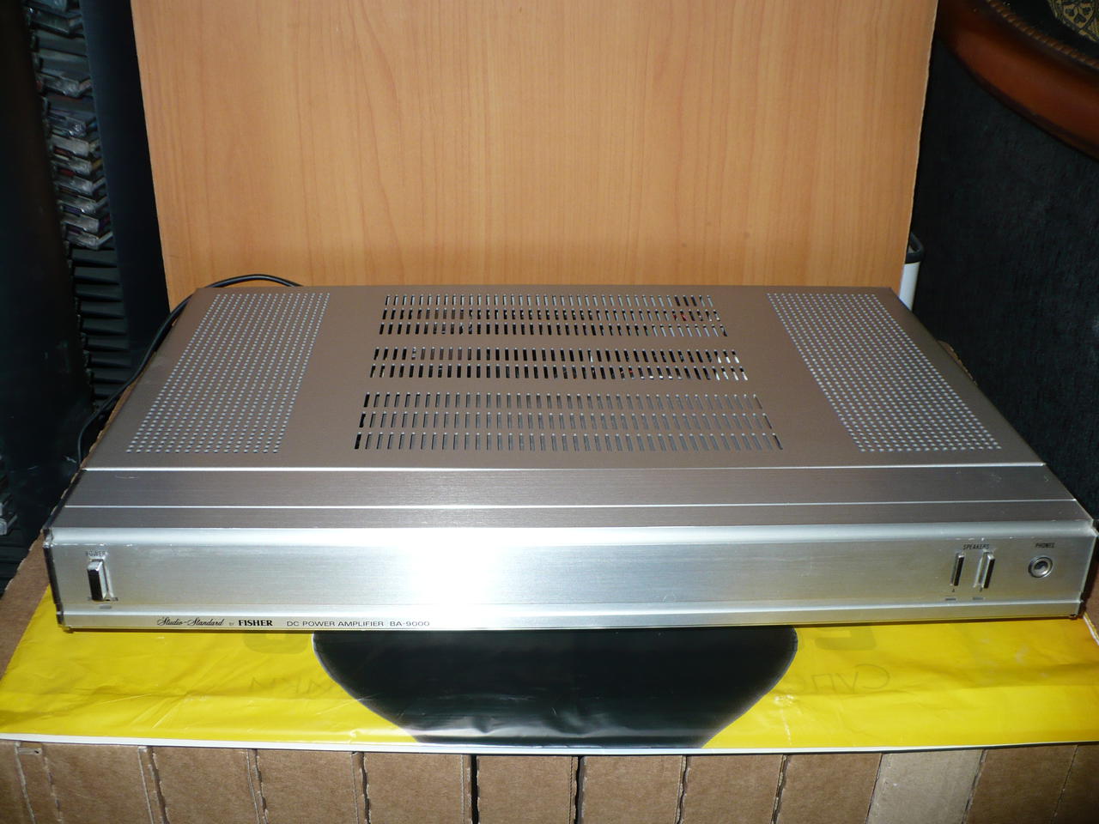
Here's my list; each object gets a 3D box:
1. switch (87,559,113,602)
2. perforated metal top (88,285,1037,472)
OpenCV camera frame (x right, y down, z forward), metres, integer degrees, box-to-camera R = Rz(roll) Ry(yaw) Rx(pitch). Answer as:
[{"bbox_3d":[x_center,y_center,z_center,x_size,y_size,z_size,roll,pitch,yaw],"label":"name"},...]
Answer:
[{"bbox_3d":[-0.184,0.069,0.480,0.005,0.017,0.006,0,26,-3],"label":"switch"},{"bbox_3d":[0.006,-0.023,0.636,0.436,0.008,0.233,0,26,-3],"label":"perforated metal top"}]

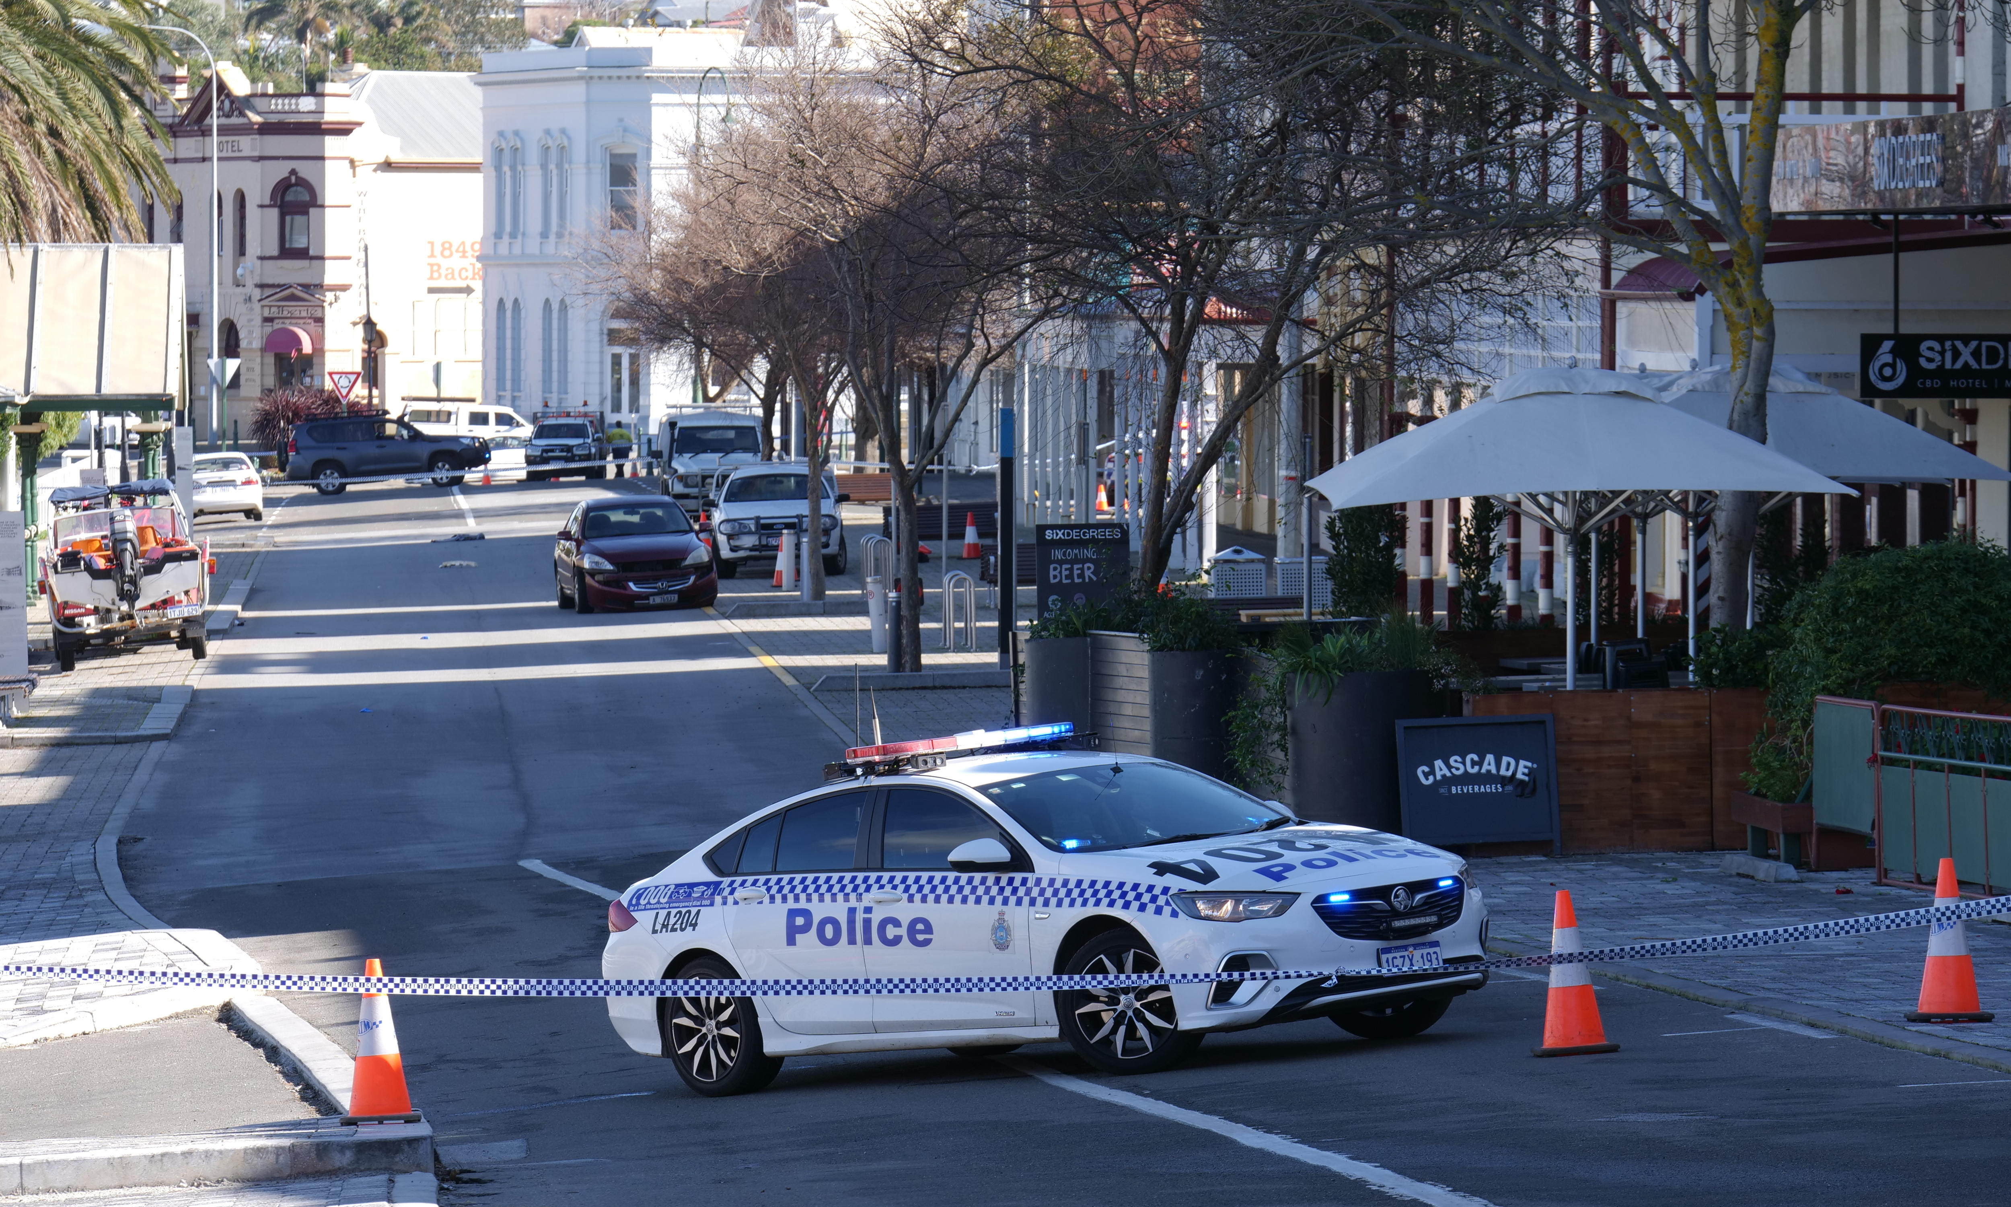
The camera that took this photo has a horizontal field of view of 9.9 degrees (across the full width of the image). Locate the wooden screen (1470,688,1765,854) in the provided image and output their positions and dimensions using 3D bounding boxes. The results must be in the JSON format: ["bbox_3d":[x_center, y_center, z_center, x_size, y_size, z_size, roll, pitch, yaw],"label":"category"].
[{"bbox_3d":[3.696,1.008,70.000,1.800,1.000,0.120,0,1,-3],"label":"wooden screen"}]

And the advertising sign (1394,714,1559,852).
[{"bbox_3d":[2.792,1.068,68.700,0.950,0.830,0.400,-3,1,2],"label":"advertising sign"}]

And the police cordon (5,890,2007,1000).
[{"bbox_3d":[0.003,1.448,49.000,8.600,0.440,0.350,-2,1,0],"label":"police cordon"}]

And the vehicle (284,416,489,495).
[{"bbox_3d":[-15.173,-3.687,284.000,5.020,1.930,1.900,-4,1,0],"label":"vehicle"}]

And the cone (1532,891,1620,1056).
[{"bbox_3d":[2.442,1.600,50.300,0.375,0.700,0.375,-5,1,0],"label":"cone"}]

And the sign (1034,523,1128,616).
[{"bbox_3d":[0.523,-0.144,79.000,0.625,0.850,0.080,0,2,0],"label":"sign"}]

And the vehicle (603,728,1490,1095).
[{"bbox_3d":[0.130,1.372,53.634,1.890,1.540,4.900,-6,1,-43],"label":"vehicle"}]

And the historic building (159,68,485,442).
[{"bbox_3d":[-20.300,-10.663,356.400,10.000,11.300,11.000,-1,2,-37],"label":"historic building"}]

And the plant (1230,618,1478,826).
[{"bbox_3d":[2.057,0.788,69.000,1.300,1.400,1.150,0,2,6],"label":"plant"}]

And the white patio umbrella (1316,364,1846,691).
[{"bbox_3d":[3.524,-0.044,71.500,3.250,2.850,3.250,0,1,-3],"label":"white patio umbrella"}]

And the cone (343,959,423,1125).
[{"bbox_3d":[-2.670,1.879,49.800,0.355,0.710,0.355,-1,1,-3],"label":"cone"}]

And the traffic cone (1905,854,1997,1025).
[{"bbox_3d":[4.076,1.454,50.200,0.380,0.700,0.380,-1,1,0],"label":"traffic cone"}]

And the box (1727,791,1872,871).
[{"bbox_3d":[4.566,1.305,66.800,0.750,0.470,0.900,-2,1,-3],"label":"box"}]

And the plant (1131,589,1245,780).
[{"bbox_3d":[1.373,0.689,75.500,1.050,1.520,1.050,-2,1,-3],"label":"plant"}]

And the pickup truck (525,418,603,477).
[{"bbox_3d":[-11.792,-4.092,312.000,1.880,1.900,5.200,0,2,6],"label":"pickup truck"}]

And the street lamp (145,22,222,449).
[{"bbox_3d":[-23.804,-10.577,335.000,2.400,12.100,0.300,0,2,0],"label":"street lamp"}]

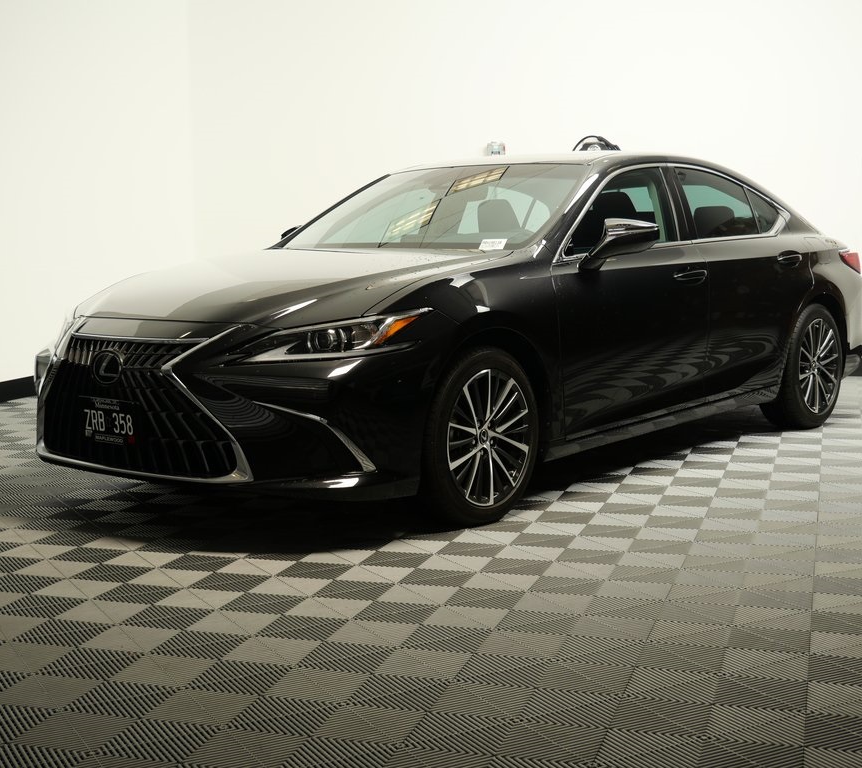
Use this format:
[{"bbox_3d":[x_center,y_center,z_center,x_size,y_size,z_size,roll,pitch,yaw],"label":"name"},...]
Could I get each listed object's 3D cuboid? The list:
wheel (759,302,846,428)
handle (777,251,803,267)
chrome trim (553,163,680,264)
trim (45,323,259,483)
[{"bbox_3d":[1.974,-0.101,6.930,0.230,0.662,0.665,5,9,39],"label":"wheel"},{"bbox_3d":[1.776,-0.619,6.439,0.060,0.058,0.250,5,9,39],"label":"handle"},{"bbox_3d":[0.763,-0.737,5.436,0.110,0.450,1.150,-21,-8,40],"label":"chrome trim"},{"bbox_3d":[-1.031,0.032,4.569,1.180,0.530,0.240,5,9,39],"label":"trim"}]

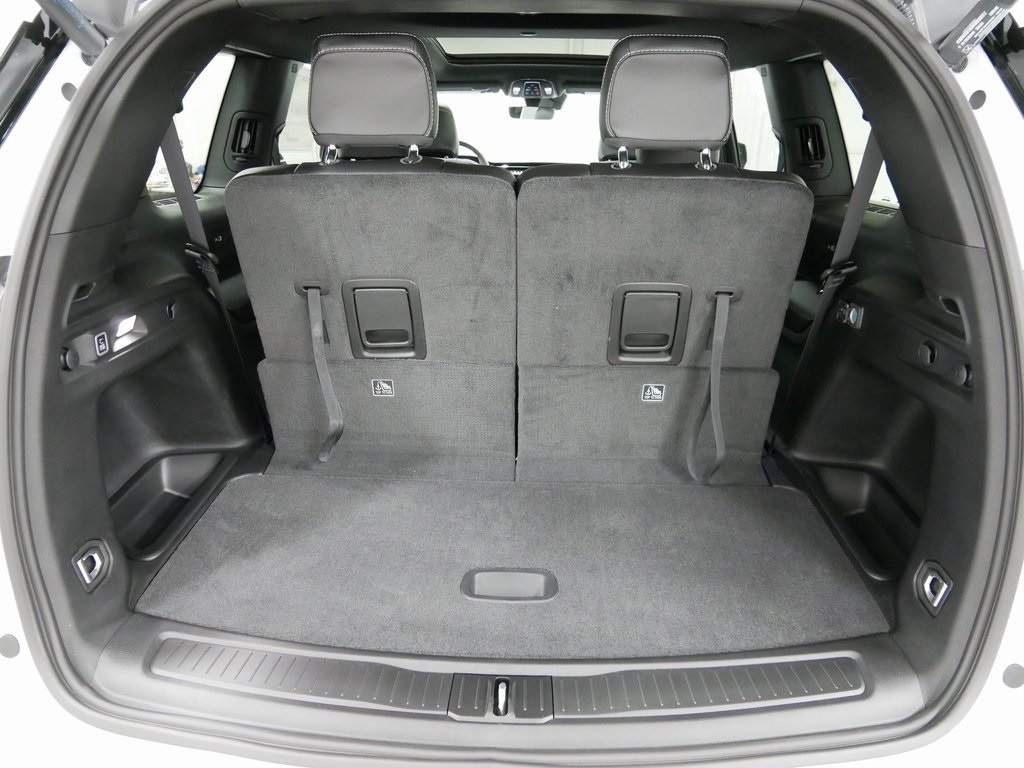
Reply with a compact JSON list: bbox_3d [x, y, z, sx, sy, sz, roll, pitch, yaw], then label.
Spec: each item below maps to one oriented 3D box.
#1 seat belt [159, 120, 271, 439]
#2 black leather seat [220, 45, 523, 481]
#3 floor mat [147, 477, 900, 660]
[{"bbox_3d":[-0.566,-0.166,1.358,0.117,0.643,0.078,1,21,3],"label":"seat belt"},{"bbox_3d":[-0.232,-0.189,1.389,0.497,0.887,0.224,1,33,3],"label":"black leather seat"},{"bbox_3d":[-0.006,0.320,1.299,1.228,0.029,0.536,1,21,3],"label":"floor mat"}]

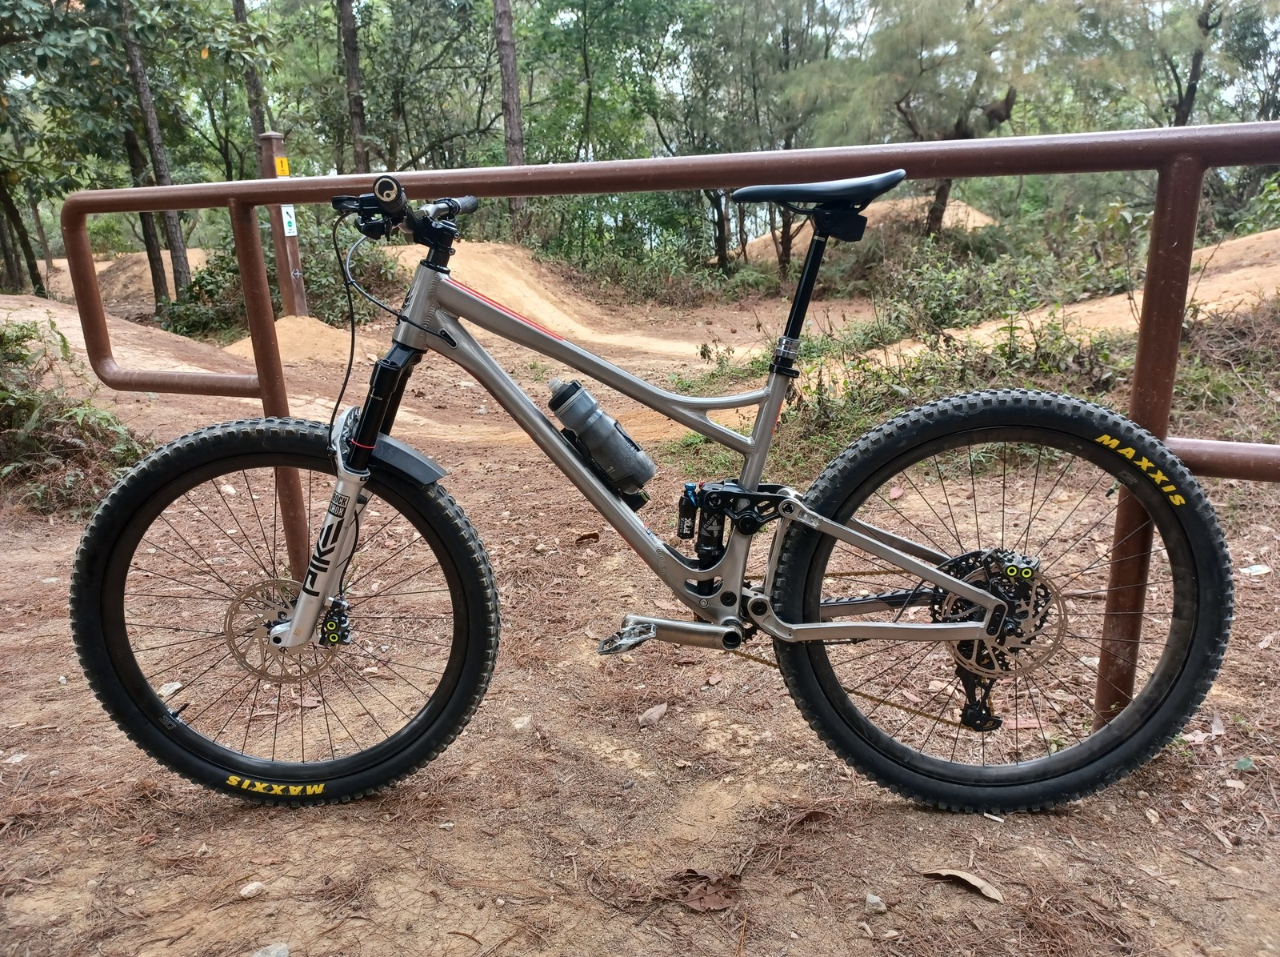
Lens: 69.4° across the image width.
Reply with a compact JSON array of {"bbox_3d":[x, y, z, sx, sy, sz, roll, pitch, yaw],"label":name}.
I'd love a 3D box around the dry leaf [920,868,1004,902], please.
[{"bbox_3d":[0.511,0.637,1.458,0.127,0.022,0.032,8,20,33],"label":"dry leaf"}]

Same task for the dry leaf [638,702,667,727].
[{"bbox_3d":[0.028,0.504,1.988,0.040,0.016,0.086,9,21,34],"label":"dry leaf"}]

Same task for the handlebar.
[{"bbox_3d":[-0.340,-0.439,1.501,0.075,0.070,0.780,-3,15,-2],"label":"handlebar"}]

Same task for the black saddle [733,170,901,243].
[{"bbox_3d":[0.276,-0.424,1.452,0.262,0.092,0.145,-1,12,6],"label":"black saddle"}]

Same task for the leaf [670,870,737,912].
[{"bbox_3d":[0.101,0.652,1.477,0.105,0.022,0.072,-3,17,0],"label":"leaf"}]

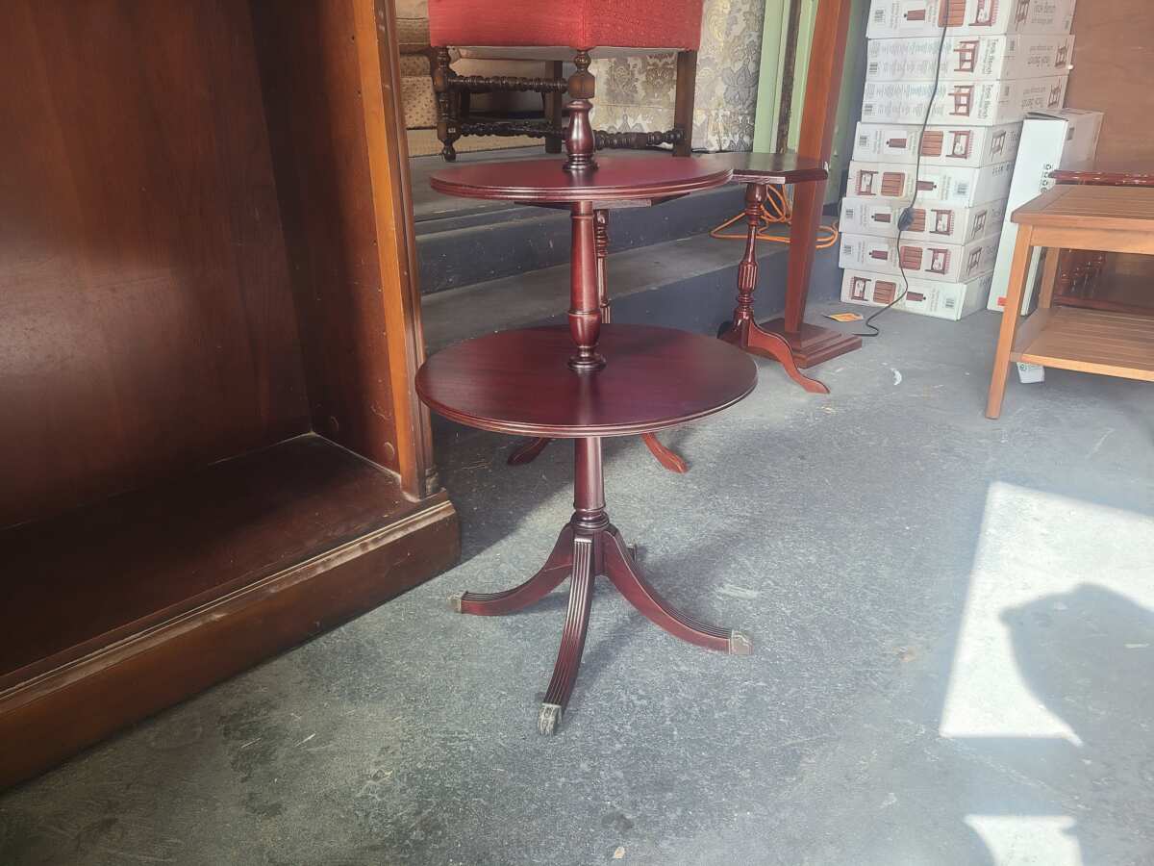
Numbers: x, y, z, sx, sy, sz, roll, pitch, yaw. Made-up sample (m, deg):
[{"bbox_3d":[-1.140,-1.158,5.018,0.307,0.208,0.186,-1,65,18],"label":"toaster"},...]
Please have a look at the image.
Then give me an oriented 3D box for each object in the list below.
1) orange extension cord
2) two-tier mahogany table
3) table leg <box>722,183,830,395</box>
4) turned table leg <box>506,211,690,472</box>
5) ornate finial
[{"bbox_3d":[0.740,-0.773,2.985,0.399,0.168,0.420,-20,29,-39],"label":"orange extension cord"},{"bbox_3d":[0.013,-0.047,1.103,0.435,0.706,0.435,5,23,15],"label":"two-tier mahogany table"},{"bbox_3d":[0.472,-0.364,2.148,0.365,0.492,0.420,14,26,33],"label":"table leg"},{"bbox_3d":[0.057,-0.221,1.814,0.382,0.497,0.332,2,22,9],"label":"turned table leg"},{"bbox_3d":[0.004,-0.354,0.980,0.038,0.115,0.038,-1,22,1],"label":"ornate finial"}]

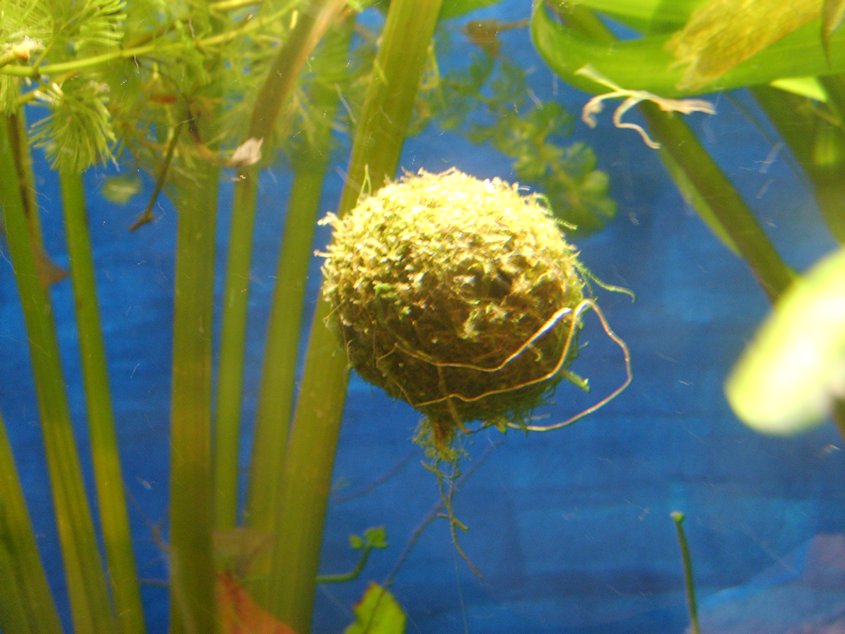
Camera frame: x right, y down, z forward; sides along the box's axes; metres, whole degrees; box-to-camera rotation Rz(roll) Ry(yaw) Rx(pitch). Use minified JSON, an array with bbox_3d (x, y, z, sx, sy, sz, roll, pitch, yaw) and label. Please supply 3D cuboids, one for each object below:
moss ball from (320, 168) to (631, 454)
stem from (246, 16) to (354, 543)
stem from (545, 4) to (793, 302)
[{"bbox_3d":[0.012,-0.003,0.240,0.079,0.076,0.074,0,0,0],"label":"moss ball"},{"bbox_3d":[-0.044,-0.014,0.310,0.012,0.191,0.012,8,0,0],"label":"stem"},{"bbox_3d":[0.083,-0.056,0.290,0.013,0.123,0.013,-38,0,0],"label":"stem"}]

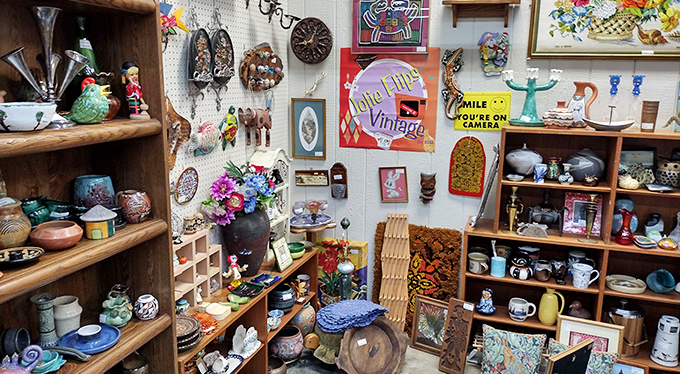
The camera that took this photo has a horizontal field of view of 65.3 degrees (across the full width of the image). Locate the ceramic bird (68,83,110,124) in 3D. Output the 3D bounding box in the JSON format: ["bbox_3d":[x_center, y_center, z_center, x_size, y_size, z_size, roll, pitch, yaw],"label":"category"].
[{"bbox_3d":[-0.729,-0.250,1.536,0.125,0.128,0.092,-1,12,-10],"label":"ceramic bird"}]

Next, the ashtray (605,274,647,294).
[{"bbox_3d":[1.464,0.495,2.713,0.191,0.037,0.191,4,12,18],"label":"ashtray"}]

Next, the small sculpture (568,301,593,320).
[{"bbox_3d":[1.267,0.655,2.793,0.120,0.112,0.075,1,12,0],"label":"small sculpture"}]

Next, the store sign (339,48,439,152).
[{"bbox_3d":[0.282,-0.520,3.169,0.599,0.603,0.010,4,12,18],"label":"store sign"}]

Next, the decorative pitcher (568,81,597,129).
[{"bbox_3d":[1.270,-0.431,2.793,0.152,0.235,0.103,6,13,22],"label":"decorative pitcher"}]

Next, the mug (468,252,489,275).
[{"bbox_3d":[0.764,0.426,2.889,0.100,0.090,0.138,-3,12,-18],"label":"mug"}]

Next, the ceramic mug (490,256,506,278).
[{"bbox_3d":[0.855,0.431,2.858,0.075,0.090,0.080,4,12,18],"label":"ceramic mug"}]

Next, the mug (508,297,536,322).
[{"bbox_3d":[0.988,0.666,2.865,0.134,0.100,0.097,4,12,18],"label":"mug"}]

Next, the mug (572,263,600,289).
[{"bbox_3d":[1.257,0.457,2.716,0.128,0.105,0.094,4,12,18],"label":"mug"}]

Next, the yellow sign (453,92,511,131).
[{"bbox_3d":[0.799,-0.420,2.981,0.302,0.210,0.008,5,12,19],"label":"yellow sign"}]

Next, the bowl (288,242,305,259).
[{"bbox_3d":[-0.253,0.373,3.070,0.108,0.064,0.108,1,12,0],"label":"bowl"}]

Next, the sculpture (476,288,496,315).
[{"bbox_3d":[0.804,0.623,2.898,0.106,0.123,0.095,5,12,19],"label":"sculpture"}]

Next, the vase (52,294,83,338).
[{"bbox_3d":[-0.875,0.419,1.700,0.088,0.117,0.088,5,12,19],"label":"vase"}]

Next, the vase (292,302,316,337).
[{"bbox_3d":[-0.219,0.819,3.255,0.145,0.220,0.145,1,12,0],"label":"vase"}]

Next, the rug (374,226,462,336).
[{"bbox_3d":[0.458,0.590,3.261,0.525,0.705,0.045,5,7,18],"label":"rug"}]

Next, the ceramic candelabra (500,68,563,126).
[{"bbox_3d":[0.981,-0.462,2.734,0.292,0.294,0.185,5,12,19],"label":"ceramic candelabra"}]

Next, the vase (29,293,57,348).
[{"bbox_3d":[-0.900,0.414,1.634,0.077,0.151,0.077,5,12,19],"label":"vase"}]

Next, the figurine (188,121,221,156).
[{"bbox_3d":[-0.618,-0.222,2.443,0.073,0.155,0.226,4,12,18],"label":"figurine"}]

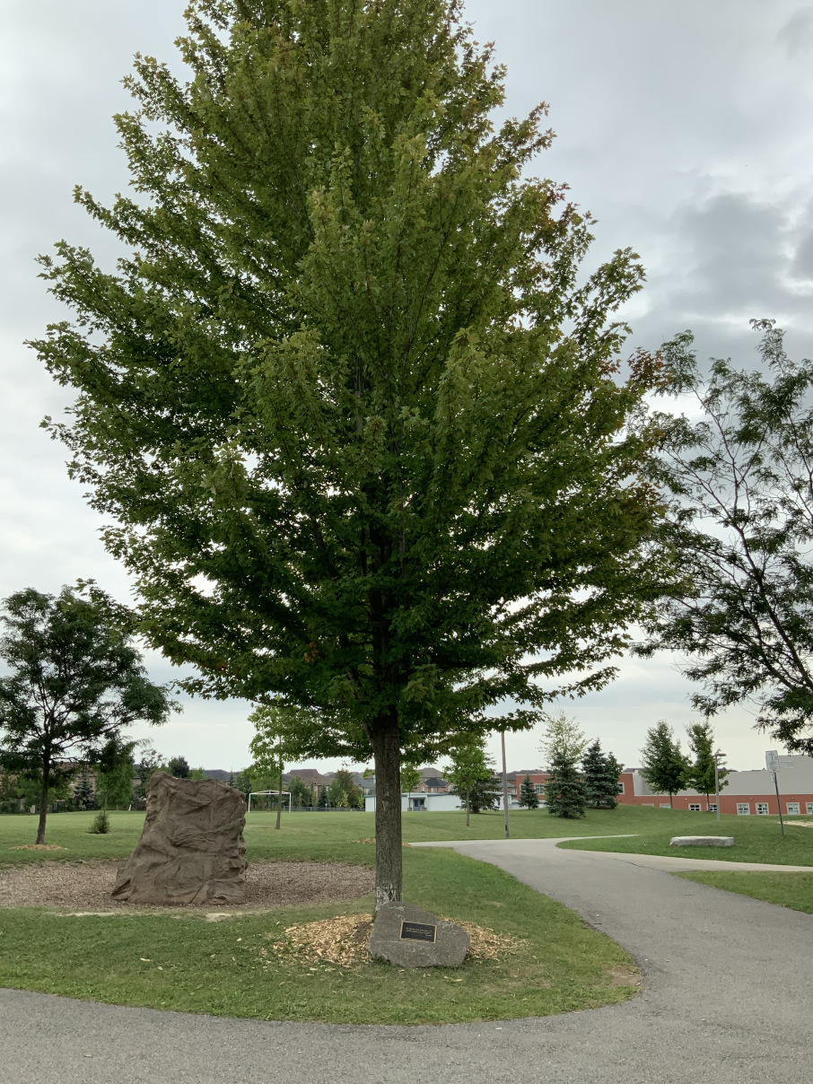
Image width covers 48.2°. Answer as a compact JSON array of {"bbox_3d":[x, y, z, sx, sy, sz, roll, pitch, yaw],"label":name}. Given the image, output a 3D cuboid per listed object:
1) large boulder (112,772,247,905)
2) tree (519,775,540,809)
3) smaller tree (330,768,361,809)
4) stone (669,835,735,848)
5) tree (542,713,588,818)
[{"bbox_3d":[-3.459,4.446,13.864,2.041,1.861,1.450,1,-16,-3],"label":"large boulder"},{"bbox_3d":[9.883,20.192,73.270,1.593,2.862,1.593,-2,-16,7],"label":"tree"},{"bbox_3d":[-8.365,34.247,125.414,4.213,5.738,4.213,1,-16,-4],"label":"smaller tree"},{"bbox_3d":[8.975,9.097,27.564,1.920,0.420,0.720,0,-16,0],"label":"stone"},{"bbox_3d":[11.122,15.754,64.132,3.295,7.264,3.295,-3,-16,9],"label":"tree"}]

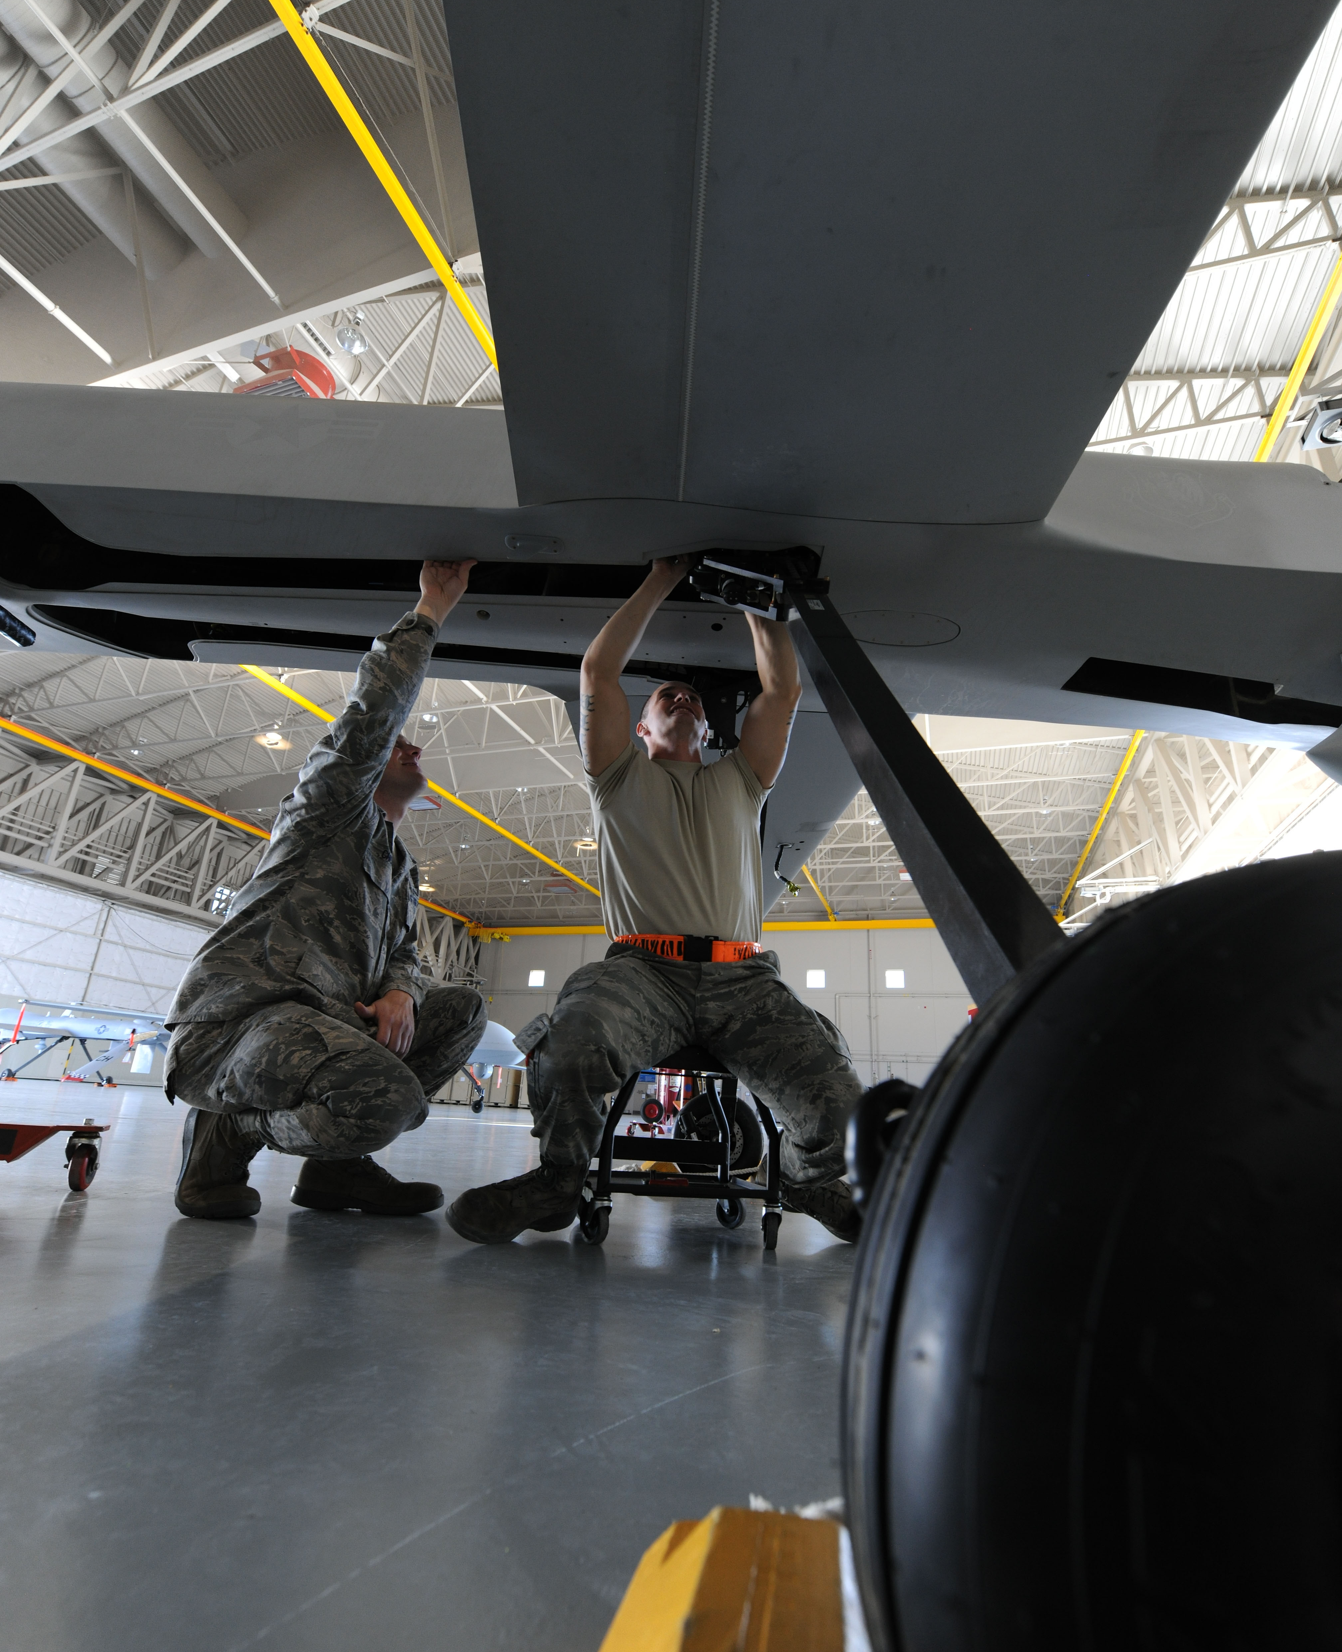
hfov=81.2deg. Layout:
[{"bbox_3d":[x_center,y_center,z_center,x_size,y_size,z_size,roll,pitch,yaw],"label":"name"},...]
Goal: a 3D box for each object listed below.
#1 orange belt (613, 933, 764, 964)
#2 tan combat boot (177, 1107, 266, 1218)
[{"bbox_3d":[0.035,0.285,1.794,0.350,0.060,0.250,3,-12,-6],"label":"orange belt"},{"bbox_3d":[-0.854,0.648,1.544,0.185,0.210,0.110,17,-24,-32],"label":"tan combat boot"}]

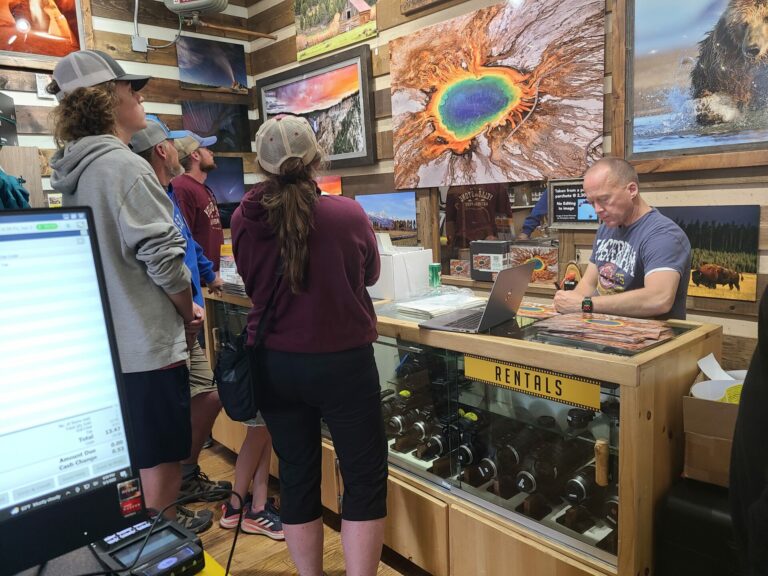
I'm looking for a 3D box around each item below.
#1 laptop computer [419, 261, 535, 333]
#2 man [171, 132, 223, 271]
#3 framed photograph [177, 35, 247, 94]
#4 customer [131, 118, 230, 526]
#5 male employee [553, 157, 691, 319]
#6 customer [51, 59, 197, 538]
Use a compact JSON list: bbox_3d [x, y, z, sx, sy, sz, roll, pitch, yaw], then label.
[{"bbox_3d":[0.310,0.023,1.897,0.280,0.200,0.288,4,11,35],"label":"laptop computer"},{"bbox_3d":[-1.091,0.027,3.490,0.400,1.850,0.540,-3,9,0],"label":"man"},{"bbox_3d":[-1.439,-1.881,4.891,0.610,0.406,0.030,-11,12,-42],"label":"framed photograph"},{"bbox_3d":[-0.932,0.158,2.709,0.460,1.830,0.640,-6,10,-22],"label":"customer"},{"bbox_3d":[0.865,0.305,2.105,0.520,1.570,0.530,-5,9,-11],"label":"male employee"},{"bbox_3d":[-0.759,0.266,1.816,0.430,1.880,0.520,-9,11,-36],"label":"customer"}]

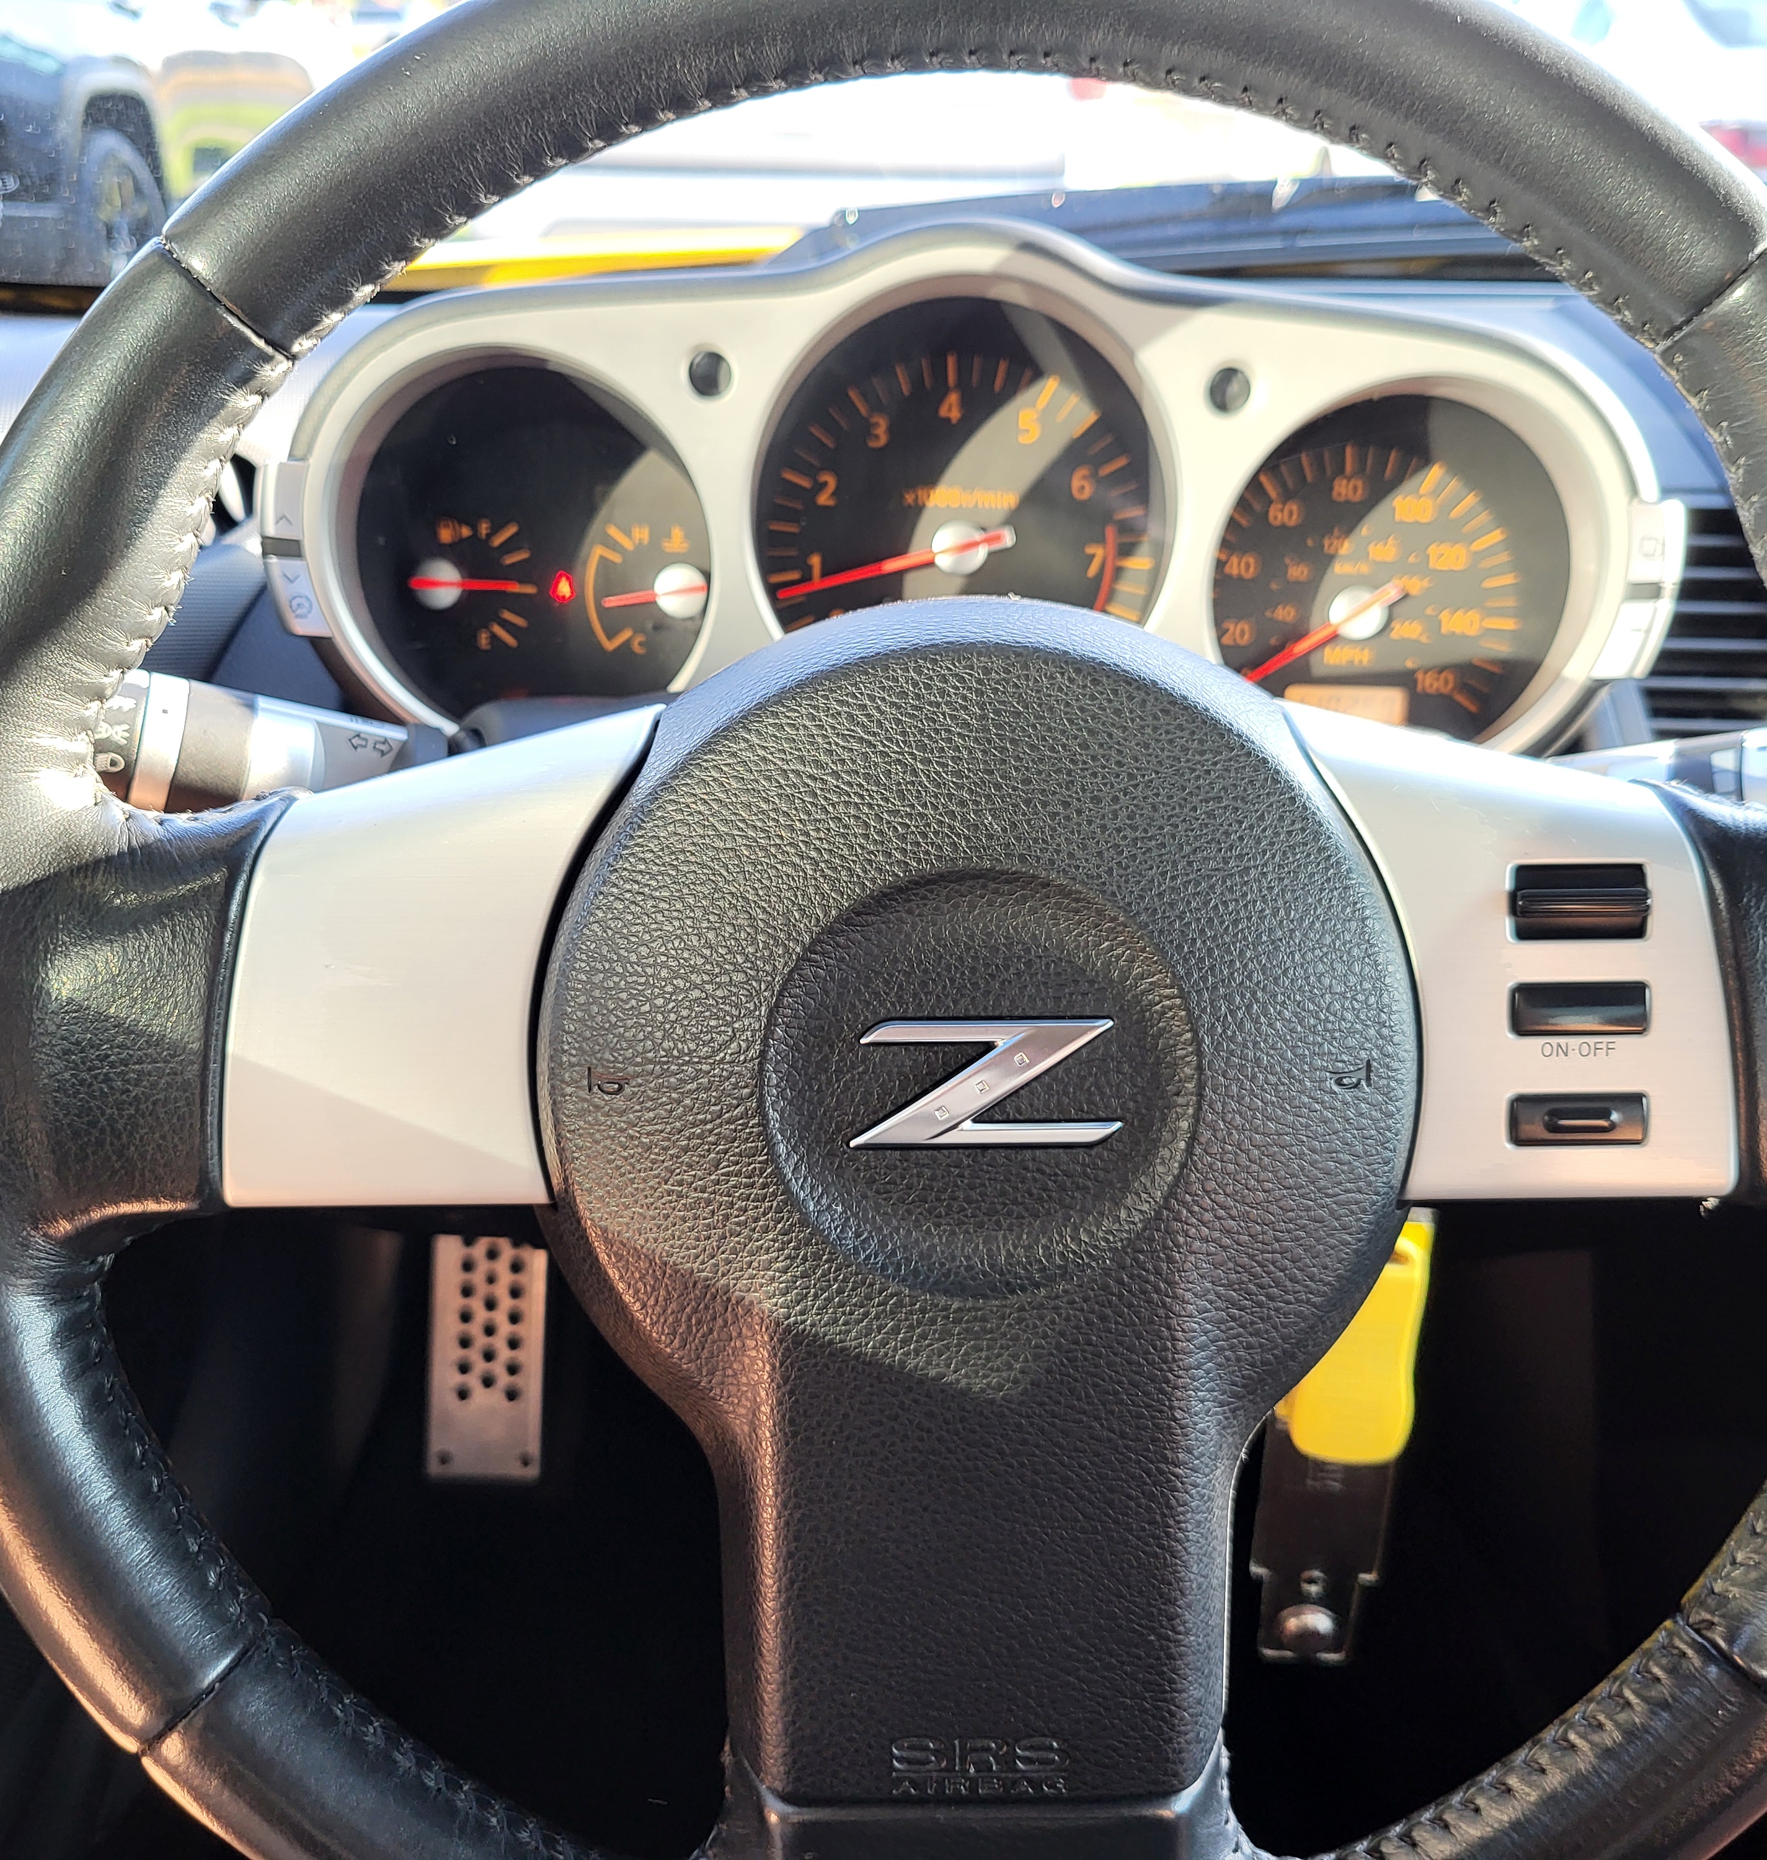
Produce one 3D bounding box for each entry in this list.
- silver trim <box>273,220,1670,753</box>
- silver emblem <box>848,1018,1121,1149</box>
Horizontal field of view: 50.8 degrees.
[{"bbox_3d":[0.022,-0.121,0.530,0.375,0.140,0.100,2,9,1],"label":"silver trim"},{"bbox_3d":[0.018,0.027,0.325,0.048,0.022,0.004,0,-2,2],"label":"silver emblem"}]

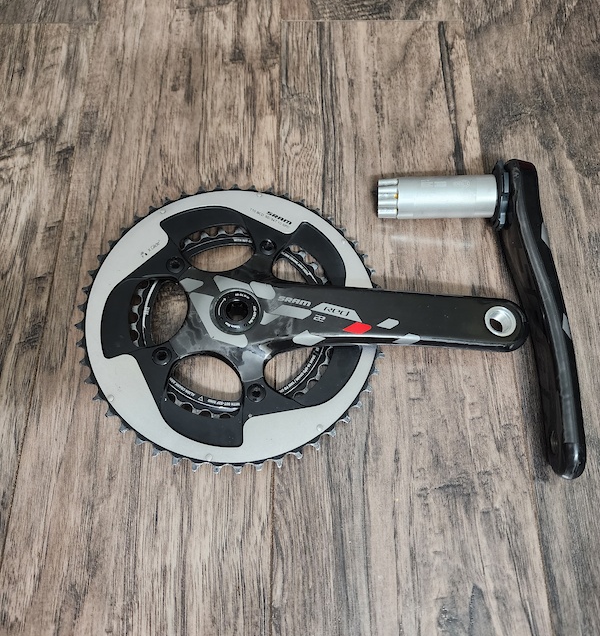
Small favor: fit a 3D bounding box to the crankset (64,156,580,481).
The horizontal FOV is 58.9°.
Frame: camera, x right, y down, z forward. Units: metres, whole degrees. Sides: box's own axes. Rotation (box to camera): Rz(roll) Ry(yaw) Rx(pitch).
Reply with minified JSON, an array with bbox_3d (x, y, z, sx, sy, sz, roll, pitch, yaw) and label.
[{"bbox_3d":[0.015,-0.009,0.353,0.324,0.045,0.220,0,70,0],"label":"crankset"}]

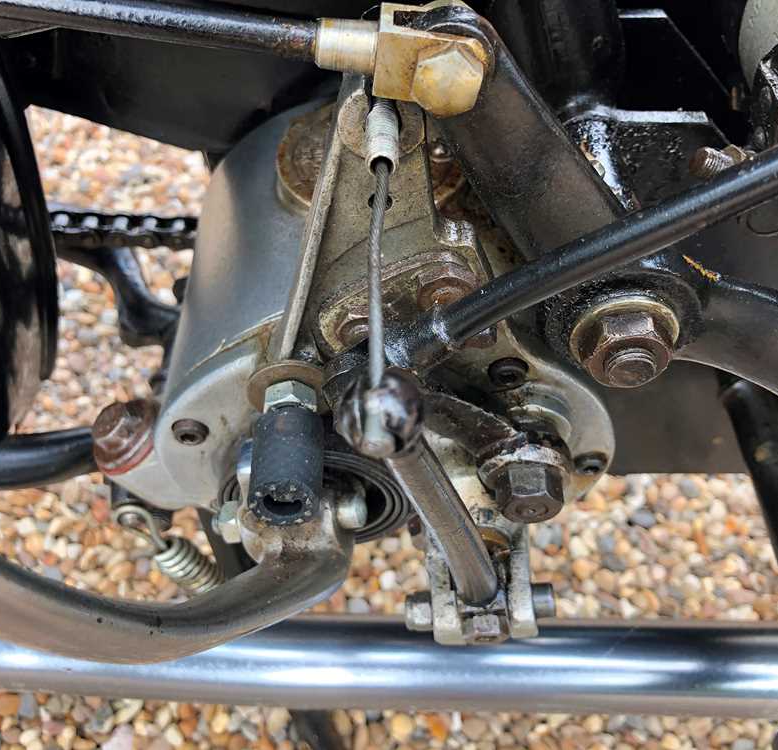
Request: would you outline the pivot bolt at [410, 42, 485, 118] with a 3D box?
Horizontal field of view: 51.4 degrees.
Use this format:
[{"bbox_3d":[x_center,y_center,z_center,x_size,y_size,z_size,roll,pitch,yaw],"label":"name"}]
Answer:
[{"bbox_3d":[0.012,-0.063,0.172,0.014,0.016,0.005,5,53,-6],"label":"pivot bolt"}]

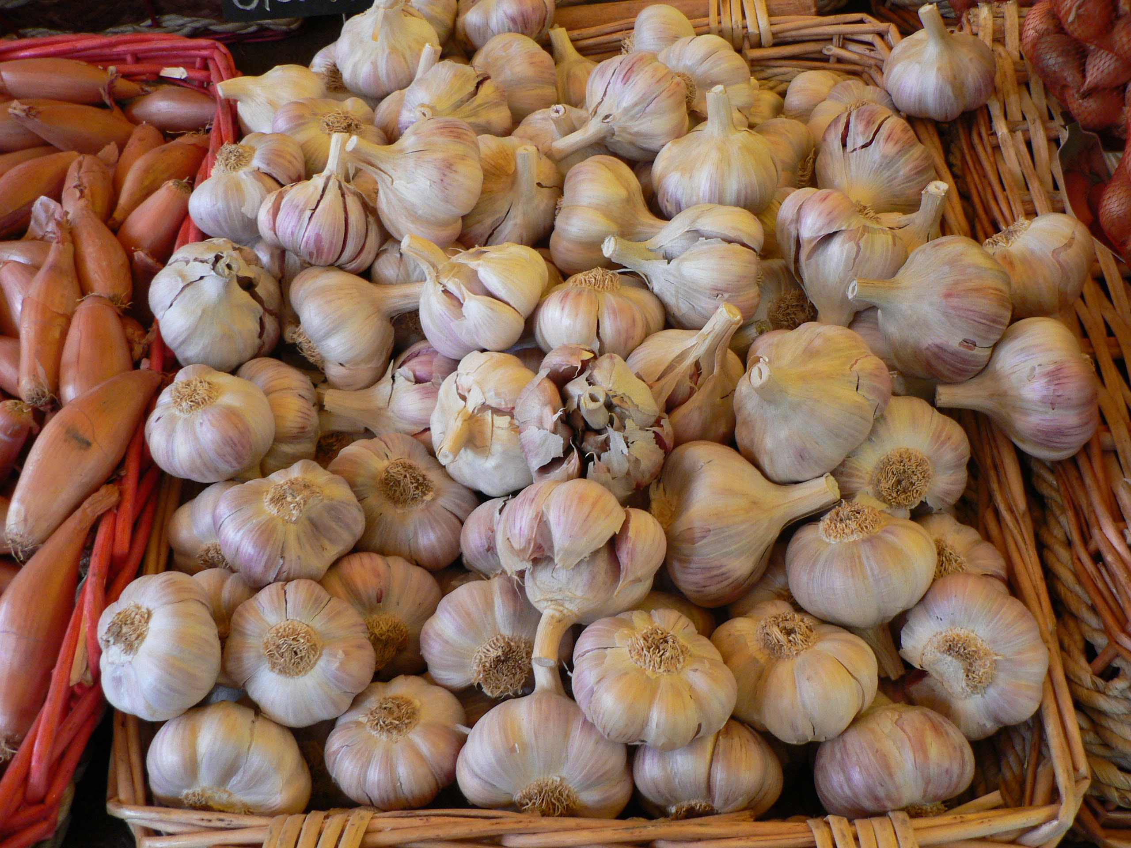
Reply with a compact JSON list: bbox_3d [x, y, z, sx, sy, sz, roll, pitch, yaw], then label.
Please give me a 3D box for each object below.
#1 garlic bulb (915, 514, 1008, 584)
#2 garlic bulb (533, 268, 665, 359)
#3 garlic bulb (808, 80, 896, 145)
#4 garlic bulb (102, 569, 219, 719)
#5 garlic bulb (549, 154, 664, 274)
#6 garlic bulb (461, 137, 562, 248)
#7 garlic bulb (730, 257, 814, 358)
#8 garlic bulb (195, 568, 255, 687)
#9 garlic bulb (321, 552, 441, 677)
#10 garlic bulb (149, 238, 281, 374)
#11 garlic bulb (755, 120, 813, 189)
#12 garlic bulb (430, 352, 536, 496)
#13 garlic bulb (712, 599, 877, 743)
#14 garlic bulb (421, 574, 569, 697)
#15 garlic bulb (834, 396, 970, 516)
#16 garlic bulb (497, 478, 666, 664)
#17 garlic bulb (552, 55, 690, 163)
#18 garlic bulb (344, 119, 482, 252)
[{"bbox_3d":[0.171,0.065,0.530,0.055,0.055,0.055,0,81,18],"label":"garlic bulb"},{"bbox_3d":[0.015,-0.040,0.523,0.058,0.055,0.058,0,30,2],"label":"garlic bulb"},{"bbox_3d":[0.165,-0.168,0.672,0.057,0.059,0.057,0,74,11],"label":"garlic bulb"},{"bbox_3d":[-0.161,0.093,0.481,0.062,0.065,0.062,0,64,24],"label":"garlic bulb"},{"bbox_3d":[0.028,-0.098,0.561,0.067,0.058,0.058,11,10,-3],"label":"garlic bulb"},{"bbox_3d":[-0.029,-0.123,0.625,0.058,0.068,0.058,0,75,-13],"label":"garlic bulb"},{"bbox_3d":[0.102,-0.059,0.597,0.055,0.055,0.057,0,8,-8],"label":"garlic bulb"},{"bbox_3d":[-0.153,0.090,0.525,0.054,0.054,0.050,-2,21,-2],"label":"garlic bulb"},{"bbox_3d":[-0.080,0.082,0.505,0.056,0.056,0.056,0,23,-14],"label":"garlic bulb"},{"bbox_3d":[-0.155,-0.054,0.523,0.059,0.056,0.059,14,53,-17],"label":"garlic bulb"},{"bbox_3d":[0.106,-0.138,0.640,0.062,0.057,0.057,11,0,39],"label":"garlic bulb"},{"bbox_3d":[-0.037,0.005,0.522,0.061,0.061,0.069,14,31,15],"label":"garlic bulb"},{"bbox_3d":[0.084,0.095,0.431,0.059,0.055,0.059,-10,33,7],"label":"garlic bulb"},{"bbox_3d":[-0.032,0.088,0.508,0.061,0.061,0.061,-6,24,-6],"label":"garlic bulb"},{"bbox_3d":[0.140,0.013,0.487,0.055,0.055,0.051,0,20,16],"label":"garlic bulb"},{"bbox_3d":[0.003,0.054,0.425,0.061,0.061,0.070,16,59,2],"label":"garlic bulb"},{"bbox_3d":[0.026,-0.164,0.631,0.082,0.058,0.058,-34,52,-24],"label":"garlic bulb"},{"bbox_3d":[-0.078,-0.128,0.599,0.066,0.078,0.066,24,90,58],"label":"garlic bulb"}]

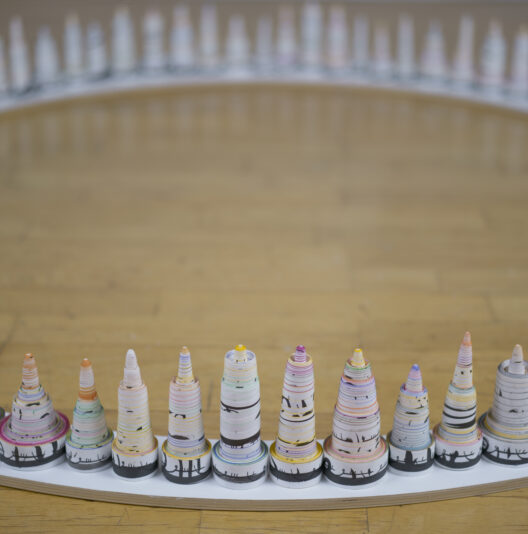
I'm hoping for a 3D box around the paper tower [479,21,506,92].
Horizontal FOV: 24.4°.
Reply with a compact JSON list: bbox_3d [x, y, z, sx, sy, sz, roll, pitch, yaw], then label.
[{"bbox_3d":[0.431,-0.395,2.306,0.053,0.138,0.053,0,23,0],"label":"paper tower"}]

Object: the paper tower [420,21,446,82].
[{"bbox_3d":[0.328,-0.414,2.367,0.053,0.125,0.053,0,23,0],"label":"paper tower"}]

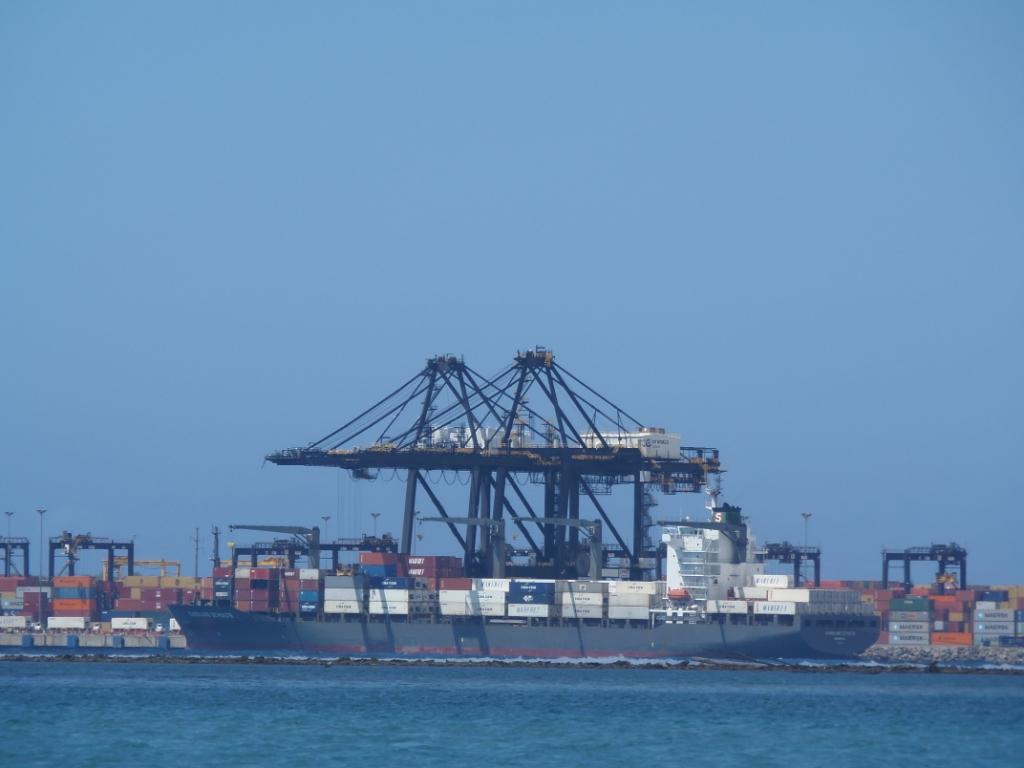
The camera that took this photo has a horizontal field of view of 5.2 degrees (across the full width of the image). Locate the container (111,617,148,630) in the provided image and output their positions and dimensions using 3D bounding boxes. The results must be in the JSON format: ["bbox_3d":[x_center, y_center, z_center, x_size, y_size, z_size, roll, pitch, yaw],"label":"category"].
[{"bbox_3d":[-97.130,61.190,2902.750,12.190,2.900,2.440,0,-1,38],"label":"container"}]

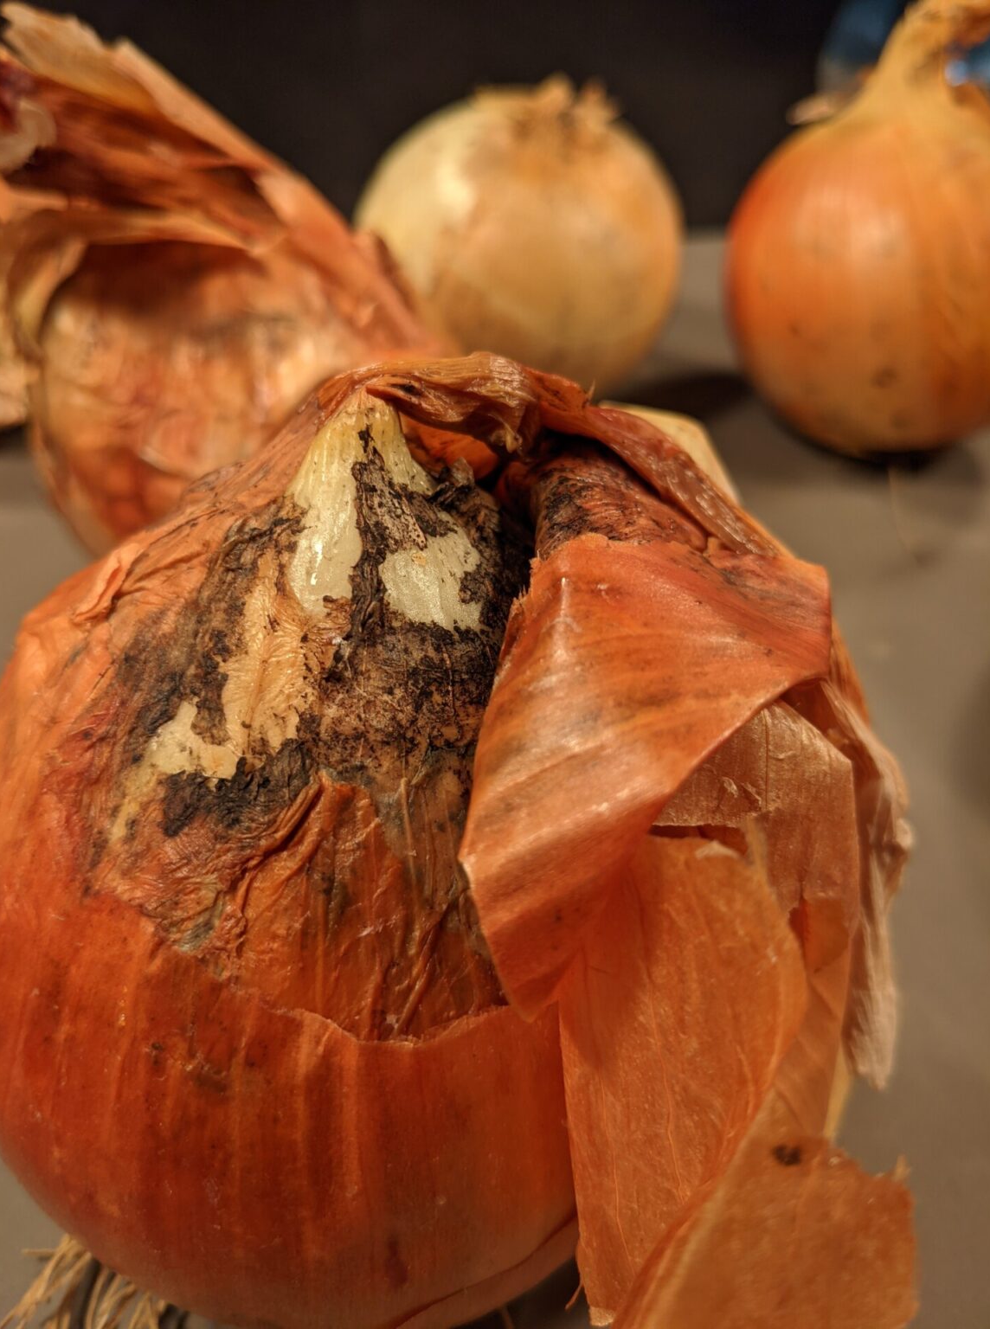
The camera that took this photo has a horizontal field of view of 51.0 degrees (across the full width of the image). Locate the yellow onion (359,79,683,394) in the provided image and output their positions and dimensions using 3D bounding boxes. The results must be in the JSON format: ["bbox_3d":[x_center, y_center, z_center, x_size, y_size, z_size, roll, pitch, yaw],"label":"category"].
[{"bbox_3d":[0.006,-0.099,0.243,0.077,0.073,0.077,6,39,-5],"label":"yellow onion"}]

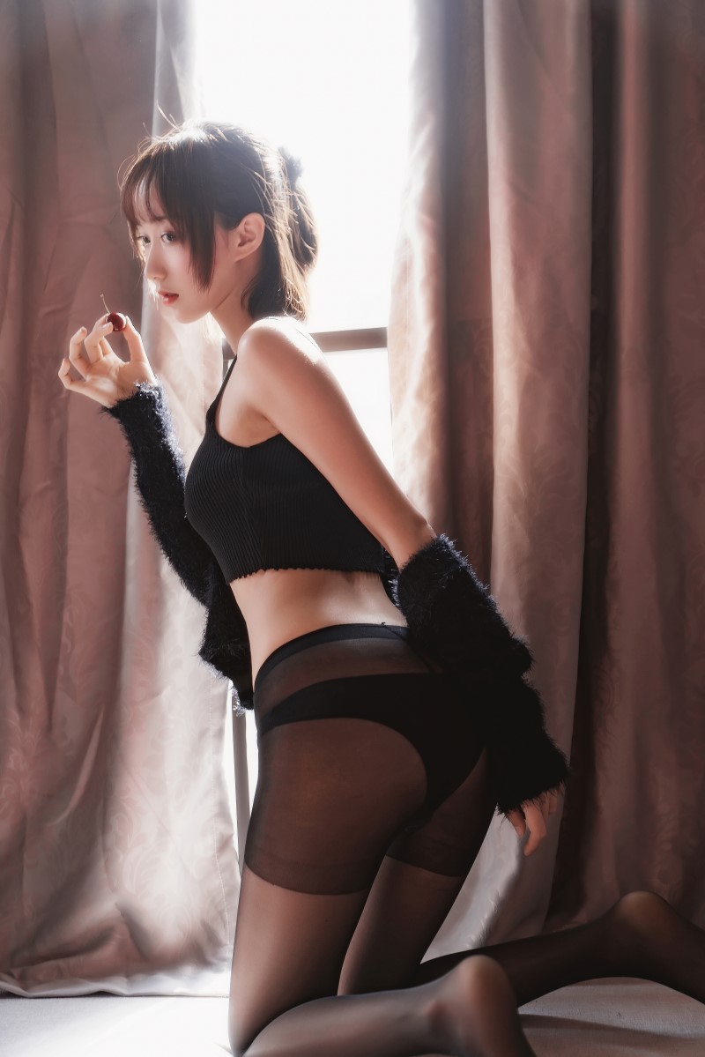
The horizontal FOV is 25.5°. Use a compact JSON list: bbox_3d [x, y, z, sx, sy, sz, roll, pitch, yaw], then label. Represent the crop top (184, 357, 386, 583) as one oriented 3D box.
[{"bbox_3d":[-0.096,-0.086,1.870,0.220,0.310,0.280,-11,-2,26],"label":"crop top"}]

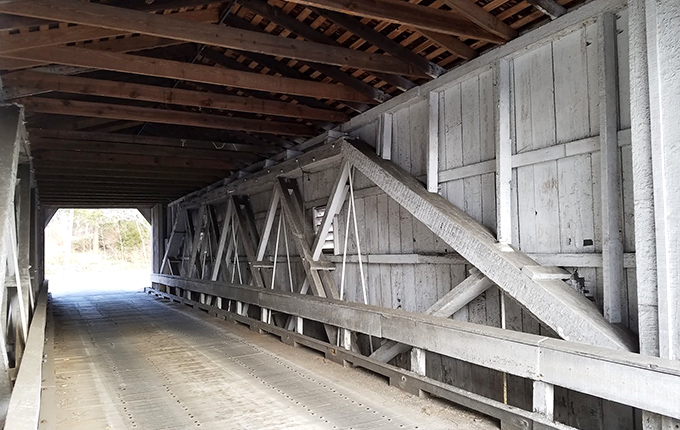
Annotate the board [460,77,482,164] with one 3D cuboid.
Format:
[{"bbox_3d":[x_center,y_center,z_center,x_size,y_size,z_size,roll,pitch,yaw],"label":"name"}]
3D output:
[{"bbox_3d":[1.451,-1.023,5.600,0.030,0.934,0.280,1,-4,-29],"label":"board"}]

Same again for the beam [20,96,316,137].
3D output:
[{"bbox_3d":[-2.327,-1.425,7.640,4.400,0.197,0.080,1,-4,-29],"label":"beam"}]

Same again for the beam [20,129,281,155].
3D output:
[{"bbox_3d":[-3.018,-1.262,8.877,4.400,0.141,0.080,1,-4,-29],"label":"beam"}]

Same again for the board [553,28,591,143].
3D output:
[{"bbox_3d":[2.056,-1.124,4.515,0.030,0.944,0.336,1,-4,-29],"label":"board"}]

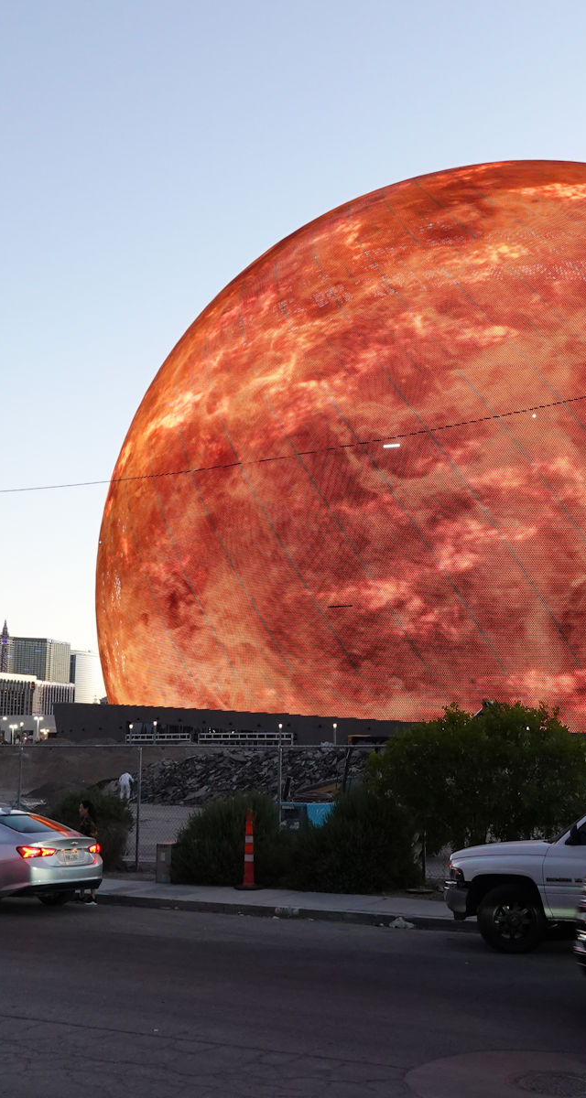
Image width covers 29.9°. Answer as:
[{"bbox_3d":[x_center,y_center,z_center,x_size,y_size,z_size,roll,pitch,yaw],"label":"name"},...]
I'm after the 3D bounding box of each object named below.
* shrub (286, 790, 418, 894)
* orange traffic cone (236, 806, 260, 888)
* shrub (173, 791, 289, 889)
[{"bbox_3d":[0.998,4.739,18.050,2.250,1.660,2.000,-3,-11,22],"label":"shrub"},{"bbox_3d":[-0.714,4.874,17.829,0.420,1.220,0.420,1,-10,0],"label":"orange traffic cone"},{"bbox_3d":[-1.154,4.888,18.731,2.000,1.560,1.800,-3,-11,22],"label":"shrub"}]

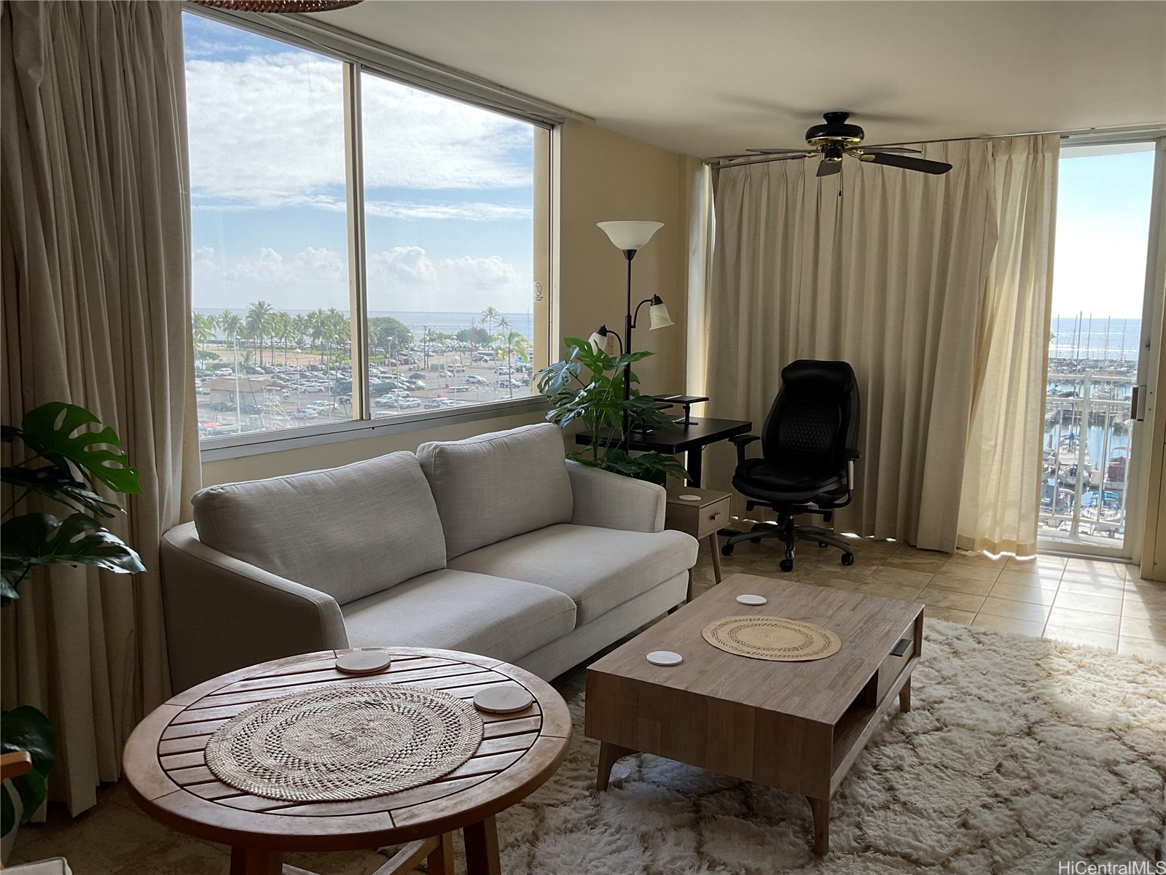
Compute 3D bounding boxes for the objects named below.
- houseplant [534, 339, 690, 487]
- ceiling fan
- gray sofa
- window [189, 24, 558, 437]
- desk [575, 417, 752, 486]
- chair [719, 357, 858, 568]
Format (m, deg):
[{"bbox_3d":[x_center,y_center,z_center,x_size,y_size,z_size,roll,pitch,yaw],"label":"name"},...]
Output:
[{"bbox_3d":[0.144,0.133,4.881,0.730,1.344,0.650,1,7,0],"label":"houseplant"},{"bbox_3d":[1.303,-1.530,5.070,1.187,0.286,1.187,5,8,29],"label":"ceiling fan"},{"bbox_3d":[-0.376,0.519,3.668,0.851,0.879,2.174,5,8,29],"label":"gray sofa"},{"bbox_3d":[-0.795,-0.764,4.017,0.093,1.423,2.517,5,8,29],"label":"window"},{"bbox_3d":[0.511,0.319,5.787,0.622,0.751,1.230,5,8,29],"label":"desk"},{"bbox_3d":[1.232,0.129,5.730,0.670,1.158,0.690,5,9,33],"label":"chair"}]

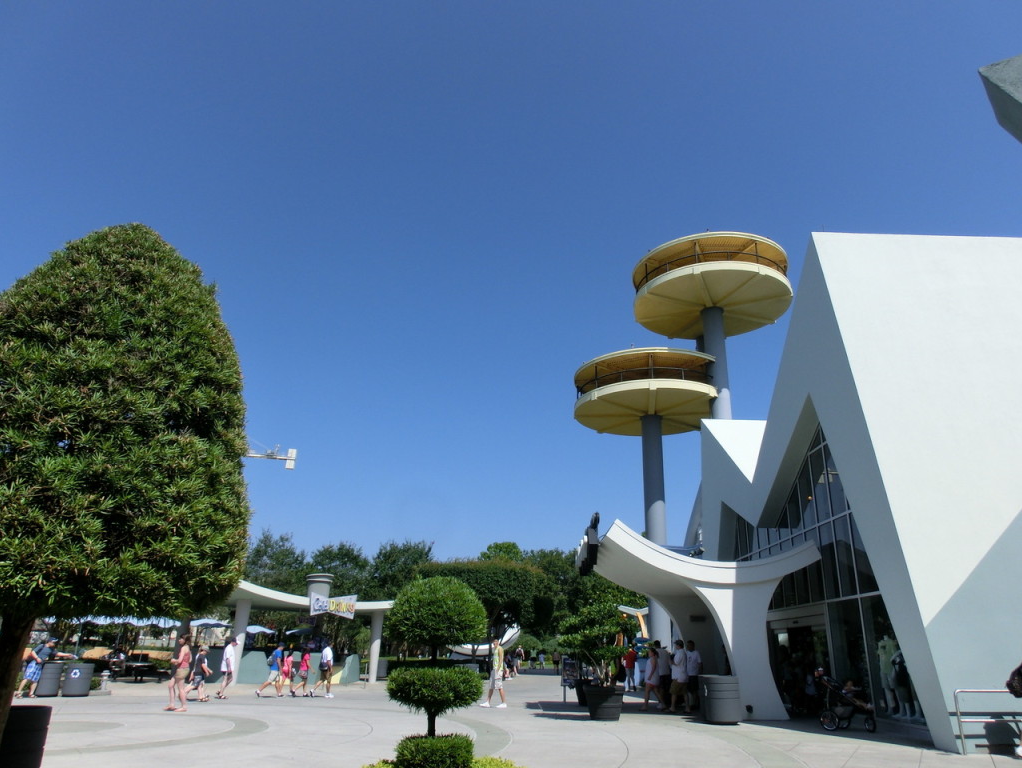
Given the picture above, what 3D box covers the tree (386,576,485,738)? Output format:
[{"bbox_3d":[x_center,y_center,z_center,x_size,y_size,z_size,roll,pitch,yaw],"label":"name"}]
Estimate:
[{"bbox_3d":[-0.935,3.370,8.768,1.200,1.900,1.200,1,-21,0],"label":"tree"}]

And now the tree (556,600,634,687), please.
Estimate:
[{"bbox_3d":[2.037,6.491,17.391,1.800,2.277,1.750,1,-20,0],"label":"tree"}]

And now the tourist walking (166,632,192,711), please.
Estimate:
[{"bbox_3d":[-7.587,6.717,16.526,0.600,1.650,0.500,8,-22,-19],"label":"tourist walking"}]

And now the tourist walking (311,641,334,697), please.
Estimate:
[{"bbox_3d":[-6.295,9.513,23.733,0.720,1.747,0.500,5,-21,-11],"label":"tourist walking"}]

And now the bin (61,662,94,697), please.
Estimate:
[{"bbox_3d":[-13.845,9.483,22.739,0.750,0.980,0.700,6,-21,-14],"label":"bin"}]

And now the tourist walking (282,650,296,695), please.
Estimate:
[{"bbox_3d":[-7.475,9.767,24.018,0.500,1.451,0.450,5,-21,-11],"label":"tourist walking"}]

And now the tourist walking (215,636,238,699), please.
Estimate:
[{"bbox_3d":[-9.111,9.074,22.718,0.600,1.813,0.520,5,-21,-11],"label":"tourist walking"}]

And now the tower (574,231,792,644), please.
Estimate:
[{"bbox_3d":[12.214,4.179,46.056,16.000,28.000,13.800,1,-21,0],"label":"tower"}]

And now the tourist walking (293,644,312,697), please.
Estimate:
[{"bbox_3d":[-6.907,9.627,23.819,0.620,1.584,0.460,5,-21,-11],"label":"tourist walking"}]

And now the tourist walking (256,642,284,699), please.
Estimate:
[{"bbox_3d":[-7.896,9.524,23.659,0.900,1.710,0.520,1,-21,0],"label":"tourist walking"}]

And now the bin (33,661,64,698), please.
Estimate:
[{"bbox_3d":[-14.742,9.431,22.621,0.750,0.980,0.700,6,-21,-14],"label":"bin"}]

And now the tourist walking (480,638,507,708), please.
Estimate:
[{"bbox_3d":[-0.447,7.796,19.157,0.680,1.750,0.520,10,-22,-21],"label":"tourist walking"}]

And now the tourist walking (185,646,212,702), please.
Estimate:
[{"bbox_3d":[-9.138,8.628,21.132,0.780,1.530,0.500,1,-21,0],"label":"tourist walking"}]

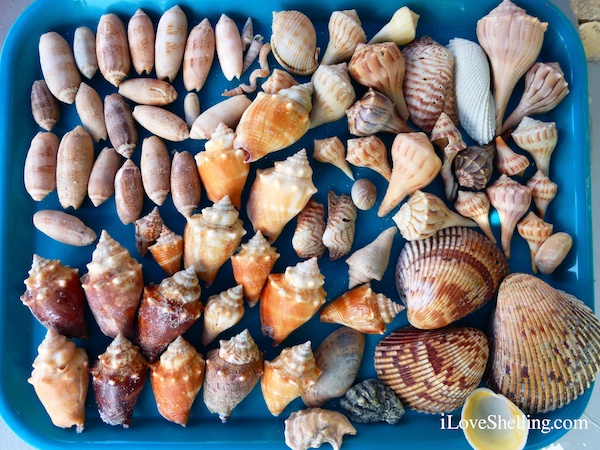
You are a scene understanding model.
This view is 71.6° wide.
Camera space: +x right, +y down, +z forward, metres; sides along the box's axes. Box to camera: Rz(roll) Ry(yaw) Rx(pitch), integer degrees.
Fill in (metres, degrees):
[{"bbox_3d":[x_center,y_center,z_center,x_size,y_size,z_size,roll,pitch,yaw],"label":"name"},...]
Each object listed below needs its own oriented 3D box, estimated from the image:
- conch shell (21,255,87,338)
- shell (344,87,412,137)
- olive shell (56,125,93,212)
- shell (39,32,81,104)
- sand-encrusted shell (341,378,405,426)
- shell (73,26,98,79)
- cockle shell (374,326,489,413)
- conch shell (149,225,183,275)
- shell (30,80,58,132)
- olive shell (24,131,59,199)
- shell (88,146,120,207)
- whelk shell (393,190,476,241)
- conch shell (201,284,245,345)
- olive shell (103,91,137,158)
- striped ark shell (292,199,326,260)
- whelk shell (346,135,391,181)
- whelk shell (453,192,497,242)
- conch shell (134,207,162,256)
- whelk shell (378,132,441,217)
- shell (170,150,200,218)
[{"bbox_3d":[-0.180,0.054,0.310,0.048,0.036,0.074,-31,88,-2],"label":"conch shell"},{"bbox_3d":[0.060,-0.078,0.310,0.051,0.035,0.039,25,87,1],"label":"shell"},{"bbox_3d":[-0.171,-0.044,0.318,0.027,0.025,0.063,3,88,0],"label":"olive shell"},{"bbox_3d":[-0.184,-0.120,0.319,0.023,0.021,0.057,-23,88,-1],"label":"shell"},{"bbox_3d":[0.057,0.138,0.320,0.046,0.017,0.036,28,88,0],"label":"sand-encrusted shell"},{"bbox_3d":[-0.167,-0.135,0.326,0.016,0.016,0.042,-10,88,0],"label":"shell"},{"bbox_3d":[0.102,0.107,0.314,0.084,0.034,0.067,-19,88,-2],"label":"cockle shell"},{"bbox_3d":[-0.100,0.020,0.314,0.026,0.021,0.038,-12,88,0],"label":"conch shell"},{"bbox_3d":[-0.195,-0.092,0.318,0.016,0.015,0.040,-18,88,-1],"label":"shell"},{"bbox_3d":[-0.196,-0.045,0.317,0.024,0.022,0.054,6,87,0],"label":"olive shell"},{"bbox_3d":[-0.151,-0.037,0.320,0.020,0.019,0.046,12,88,0],"label":"shell"},{"bbox_3d":[0.101,-0.005,0.308,0.063,0.029,0.036,6,88,0],"label":"whelk shell"},{"bbox_3d":[-0.060,0.068,0.319,0.029,0.022,0.054,29,88,0],"label":"conch shell"},{"bbox_3d":[-0.138,-0.076,0.321,0.022,0.021,0.051,-14,88,-1],"label":"olive shell"},{"bbox_3d":[0.007,0.003,0.317,0.024,0.016,0.045,3,88,0],"label":"striped ark shell"},{"bbox_3d":[0.055,-0.048,0.318,0.047,0.025,0.028,45,88,2],"label":"whelk shell"},{"bbox_3d":[0.136,-0.008,0.311,0.025,0.021,0.049,-34,88,-2],"label":"whelk shell"},{"bbox_3d":[-0.117,0.005,0.322,0.023,0.018,0.041,12,88,0],"label":"conch shell"},{"bbox_3d":[0.080,-0.036,0.314,0.038,0.032,0.070,30,88,1],"label":"whelk shell"},{"bbox_3d":[-0.088,-0.030,0.324,0.021,0.019,0.054,-7,88,-1],"label":"shell"}]

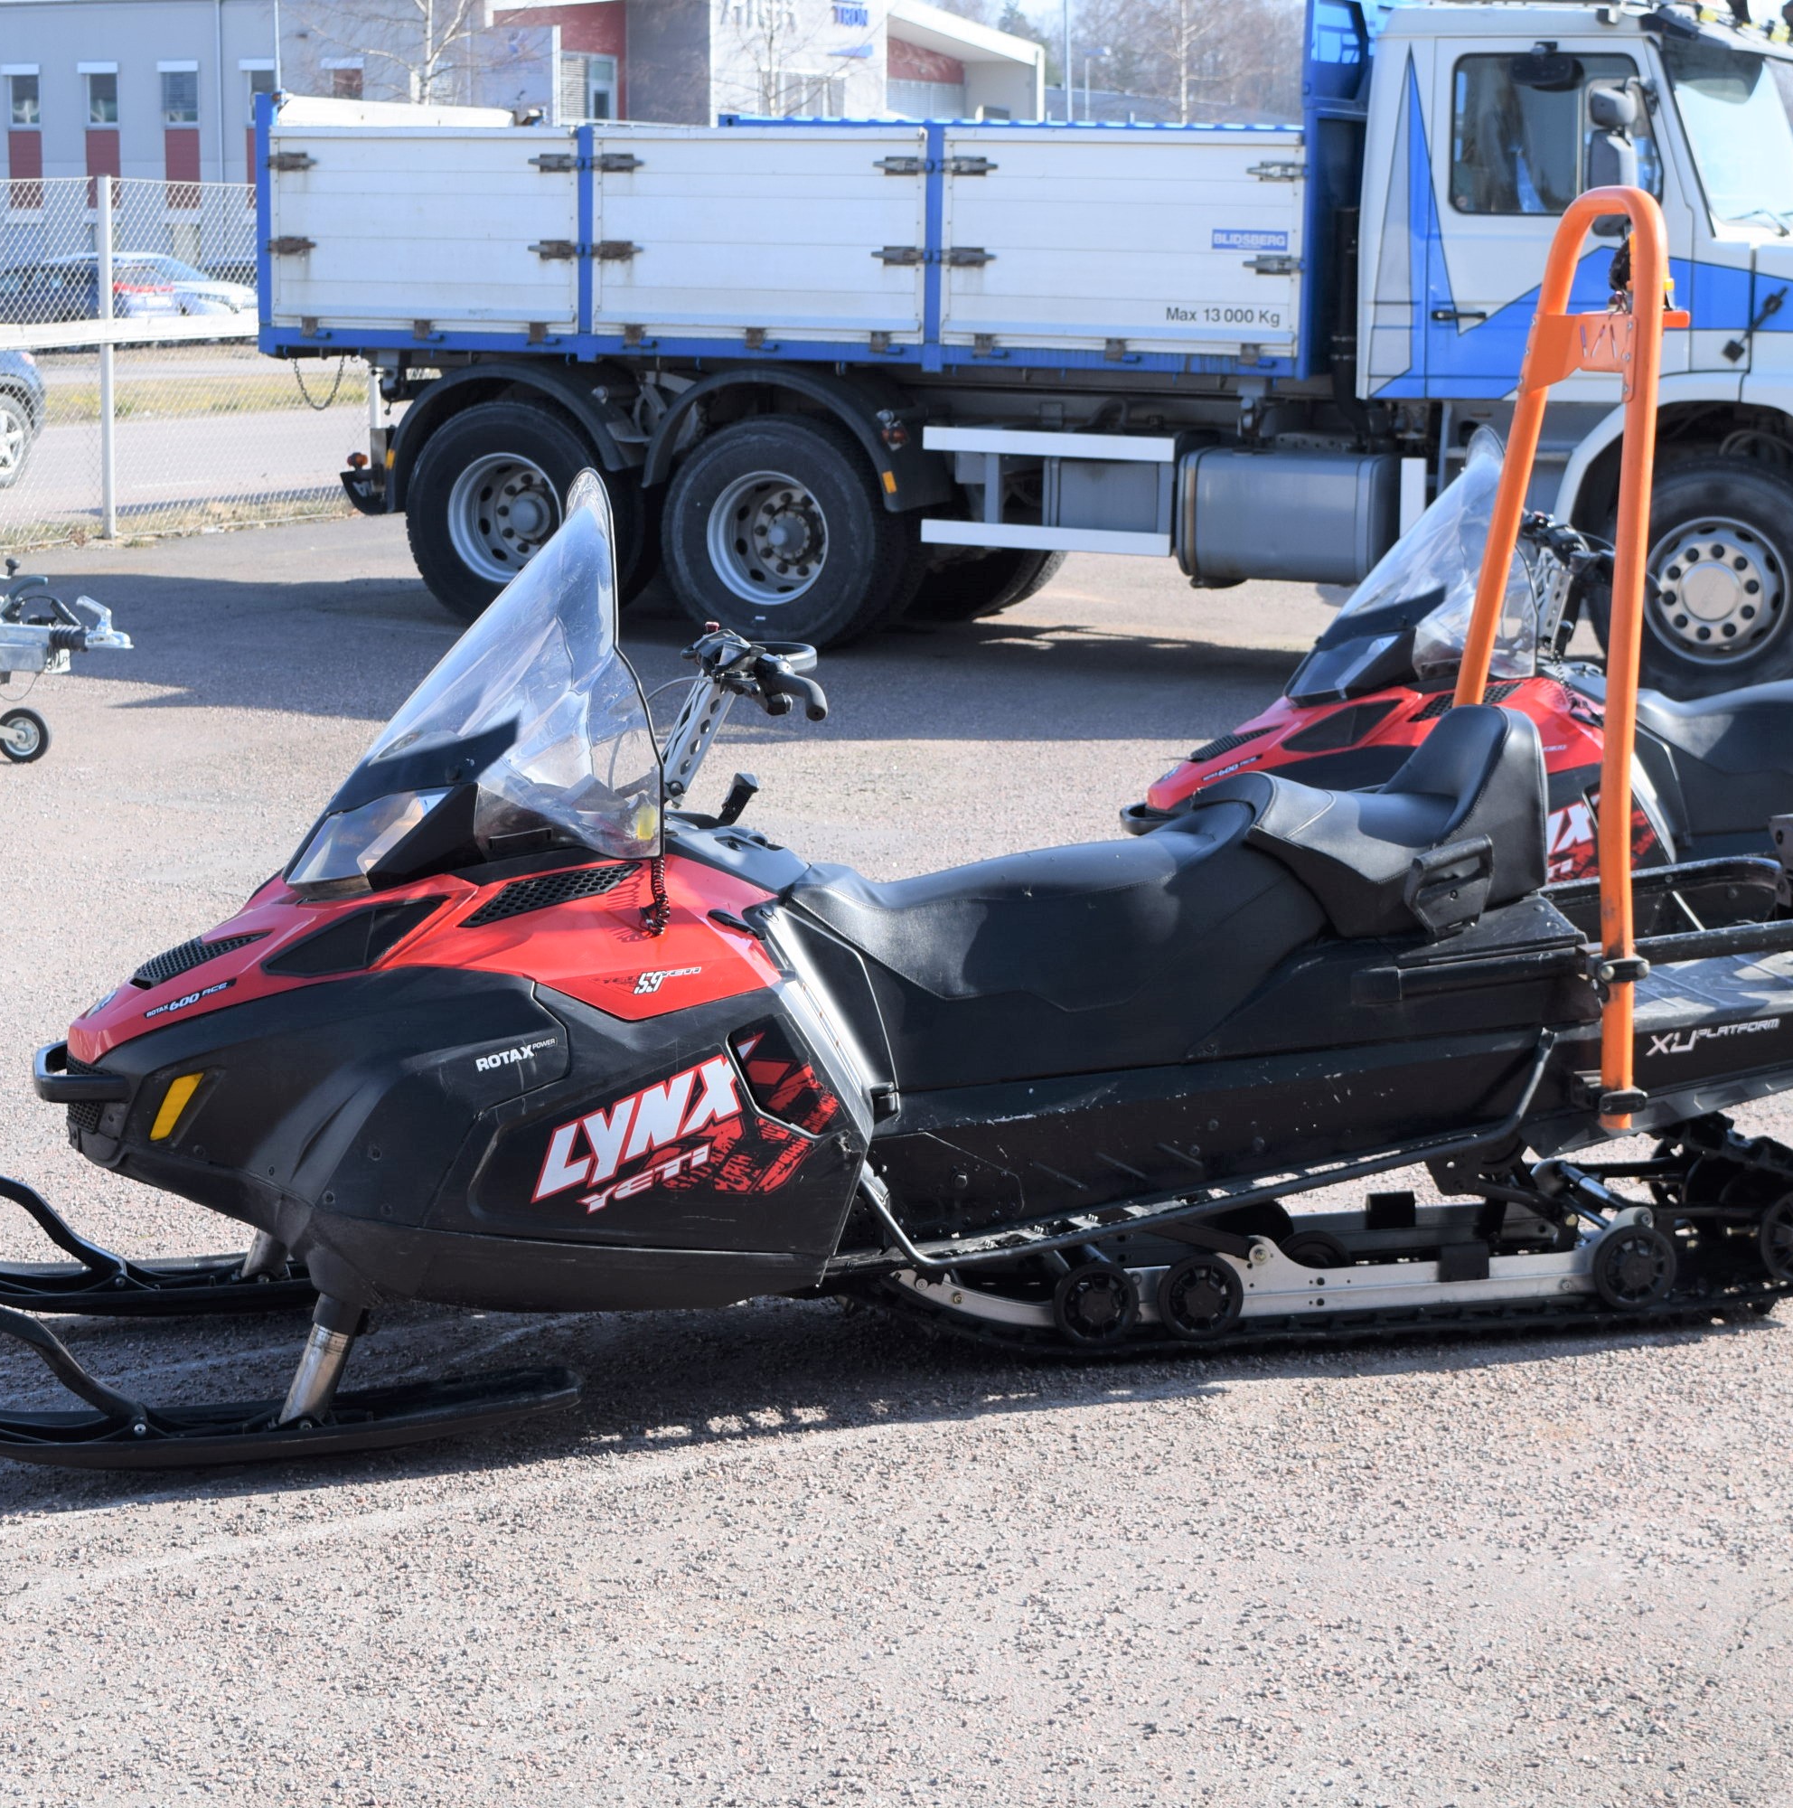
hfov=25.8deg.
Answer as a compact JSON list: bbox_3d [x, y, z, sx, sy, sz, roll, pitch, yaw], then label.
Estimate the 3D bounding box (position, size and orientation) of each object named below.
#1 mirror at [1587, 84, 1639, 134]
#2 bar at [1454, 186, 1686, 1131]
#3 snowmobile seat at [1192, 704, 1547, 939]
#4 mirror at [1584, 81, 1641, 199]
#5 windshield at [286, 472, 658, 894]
[{"bbox_3d":[2.821,-3.133,15.400,0.200,0.200,0.130,-9,13,-44],"label":"mirror"},{"bbox_3d":[1.156,-0.431,6.438,0.270,1.480,0.790,-2,9,-13],"label":"bar"},{"bbox_3d":[0.759,-0.153,6.392,0.520,0.340,0.460,-2,9,-13],"label":"snowmobile seat"},{"bbox_3d":[2.821,-2.950,15.400,0.210,0.580,0.140,-9,13,-44],"label":"mirror"},{"bbox_3d":[-0.663,-0.348,6.032,0.560,0.640,0.500,-2,9,-13],"label":"windshield"}]

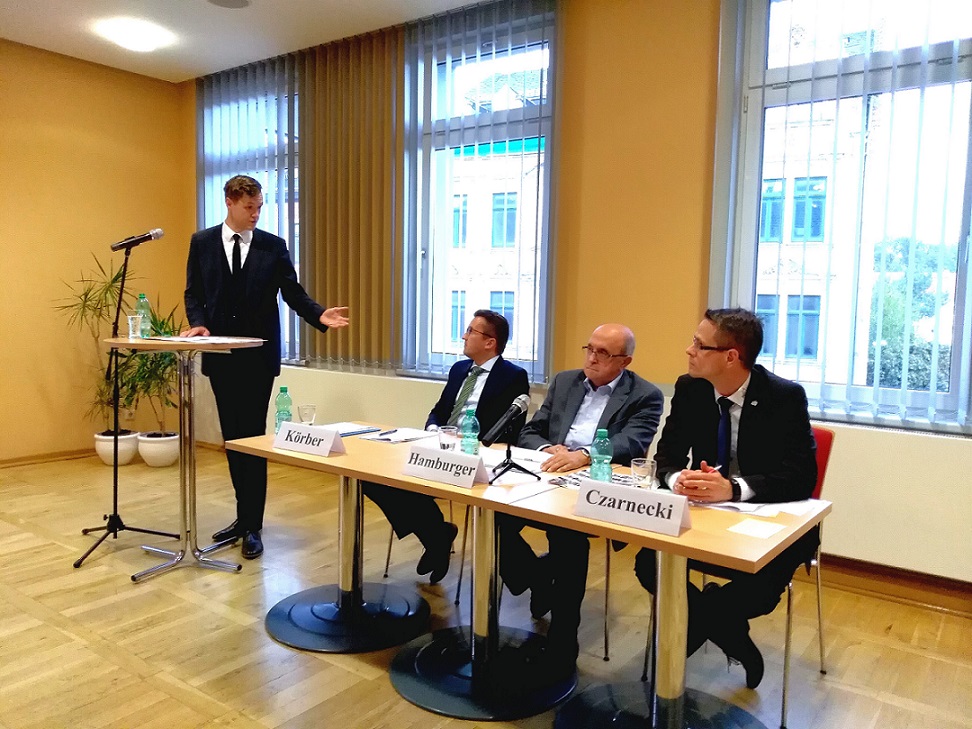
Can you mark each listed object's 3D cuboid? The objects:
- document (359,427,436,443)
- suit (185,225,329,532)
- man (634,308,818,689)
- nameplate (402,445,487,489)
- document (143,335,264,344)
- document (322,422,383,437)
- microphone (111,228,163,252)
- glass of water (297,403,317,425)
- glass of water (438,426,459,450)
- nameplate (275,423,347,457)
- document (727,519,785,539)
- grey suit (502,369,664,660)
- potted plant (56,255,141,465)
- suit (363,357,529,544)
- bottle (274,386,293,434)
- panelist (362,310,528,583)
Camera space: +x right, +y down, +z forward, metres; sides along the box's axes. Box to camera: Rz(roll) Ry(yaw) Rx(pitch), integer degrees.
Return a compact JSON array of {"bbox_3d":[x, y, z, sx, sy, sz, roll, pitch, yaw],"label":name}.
[{"bbox_3d":[-0.377,0.302,3.151,0.210,0.010,0.297,3,5,26],"label":"document"},{"bbox_3d":[-1.225,0.070,3.950,0.720,1.620,0.450,0,5,-10],"label":"suit"},{"bbox_3d":[0.790,0.464,2.420,0.570,1.300,0.680,5,6,43],"label":"man"},{"bbox_3d":[-0.136,0.336,2.429,0.295,0.092,0.095,5,7,35],"label":"nameplate"},{"bbox_3d":[-1.361,-0.124,3.586,0.460,0.008,0.320,5,7,37],"label":"document"},{"bbox_3d":[-0.649,0.291,3.228,0.230,0.012,0.300,5,7,37],"label":"document"},{"bbox_3d":[-1.808,-0.640,3.790,0.266,0.056,0.052,-22,11,-14],"label":"microphone"},{"bbox_3d":[-0.772,0.242,3.159,0.080,0.110,0.080,5,6,38],"label":"glass of water"},{"bbox_3d":[-0.141,0.297,2.815,0.069,0.096,0.069,5,7,37],"label":"glass of water"},{"bbox_3d":[-0.672,0.284,2.757,0.297,0.092,0.085,4,5,32],"label":"nameplate"},{"bbox_3d":[0.731,0.438,1.962,0.107,0.004,0.145,5,7,37],"label":"document"},{"bbox_3d":[0.362,0.498,2.827,0.580,1.000,0.730,5,6,38],"label":"grey suit"},{"bbox_3d":[-2.980,-0.037,5.637,0.610,1.624,0.570,-2,6,-28],"label":"potted plant"},{"bbox_3d":[-0.185,0.402,3.346,0.760,0.900,0.600,-3,6,-41],"label":"suit"},{"bbox_3d":[-0.866,0.199,3.125,0.069,0.208,0.069,1,5,0],"label":"bottle"},{"bbox_3d":[-0.191,0.387,3.337,0.800,1.270,0.620,-3,6,-41],"label":"panelist"}]

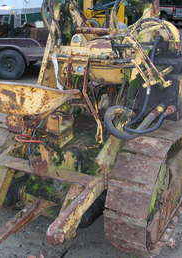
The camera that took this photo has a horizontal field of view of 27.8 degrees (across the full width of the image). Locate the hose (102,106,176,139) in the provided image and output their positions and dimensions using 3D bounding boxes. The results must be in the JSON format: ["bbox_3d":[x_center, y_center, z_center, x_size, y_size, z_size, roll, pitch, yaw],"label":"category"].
[{"bbox_3d":[0.405,-0.073,3.055,0.580,0.230,0.320,-10,21,-26],"label":"hose"}]

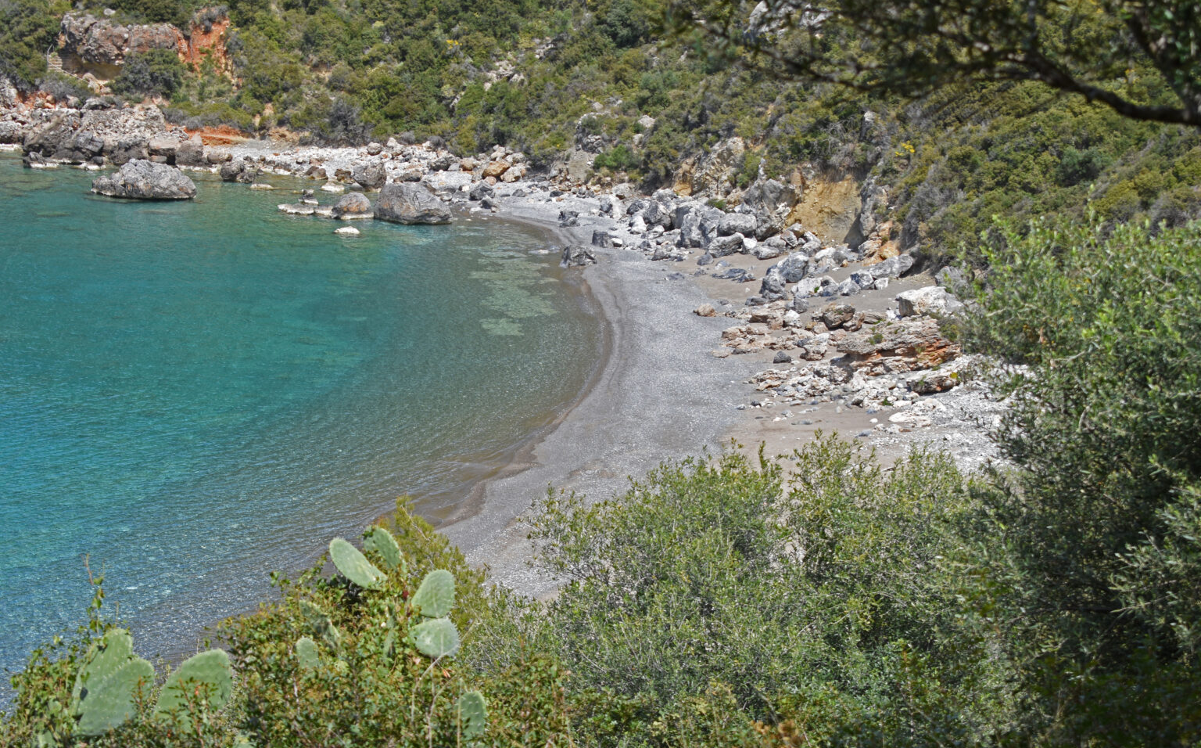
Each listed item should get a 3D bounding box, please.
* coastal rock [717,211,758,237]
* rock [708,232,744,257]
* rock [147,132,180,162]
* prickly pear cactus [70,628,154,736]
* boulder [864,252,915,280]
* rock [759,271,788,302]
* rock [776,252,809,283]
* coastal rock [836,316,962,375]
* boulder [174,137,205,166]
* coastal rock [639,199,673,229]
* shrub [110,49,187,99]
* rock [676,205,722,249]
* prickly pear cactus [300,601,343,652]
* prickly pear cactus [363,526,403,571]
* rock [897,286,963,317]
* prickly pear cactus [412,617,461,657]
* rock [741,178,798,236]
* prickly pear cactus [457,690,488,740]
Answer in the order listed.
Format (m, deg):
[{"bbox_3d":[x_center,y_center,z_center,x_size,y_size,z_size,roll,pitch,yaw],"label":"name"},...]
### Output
[{"bbox_3d":[6.060,-6.623,121.000,1.780,0.920,1.300,0,11,0],"label":"coastal rock"},{"bbox_3d":[5.975,-6.131,130.000,1.740,1.100,1.350,0,12,0],"label":"rock"},{"bbox_3d":[-28.392,-14.776,178.000,2.250,1.800,2.000,0,12,0],"label":"rock"},{"bbox_3d":[-1.643,1.037,9.200,0.285,0.345,0.160,0,11,0],"label":"prickly pear cactus"},{"bbox_3d":[11.305,-4.204,107.000,1.920,0.880,1.100,0,11,0],"label":"boulder"},{"bbox_3d":[7.615,-3.849,120.000,1.270,1.280,1.100,0,12,0],"label":"rock"},{"bbox_3d":[7.646,-4.226,109.000,1.350,1.020,1.200,0,11,0],"label":"rock"},{"bbox_3d":[9.879,-0.952,91.000,4.000,1.400,2.700,0,11,0],"label":"coastal rock"},{"bbox_3d":[-26.593,-14.389,177.000,2.000,1.750,1.800,0,12,0],"label":"boulder"},{"bbox_3d":[2.837,-8.106,139.000,1.700,1.420,1.500,0,12,0],"label":"coastal rock"},{"bbox_3d":[-30.886,-20.494,187.000,5.200,3.300,4.200,0,12,0],"label":"shrub"},{"bbox_3d":[4.343,-6.465,120.000,1.950,1.650,1.600,0,11,0],"label":"rock"},{"bbox_3d":[-1.482,1.333,14.500,0.225,0.260,0.140,0,12,0],"label":"prickly pear cactus"},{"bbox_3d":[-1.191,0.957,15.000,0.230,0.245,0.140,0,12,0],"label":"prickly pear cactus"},{"bbox_3d":[11.919,-2.633,99.000,2.450,0.870,1.600,0,11,0],"label":"rock"},{"bbox_3d":[-0.678,1.086,11.300,0.197,0.165,0.080,0,11,0],"label":"prickly pear cactus"},{"bbox_3d":[8.420,-8.280,136.000,2.800,2.650,2.400,0,12,0],"label":"rock"},{"bbox_3d":[-0.480,1.283,10.300,0.117,0.180,0.070,0,11,0],"label":"prickly pear cactus"}]

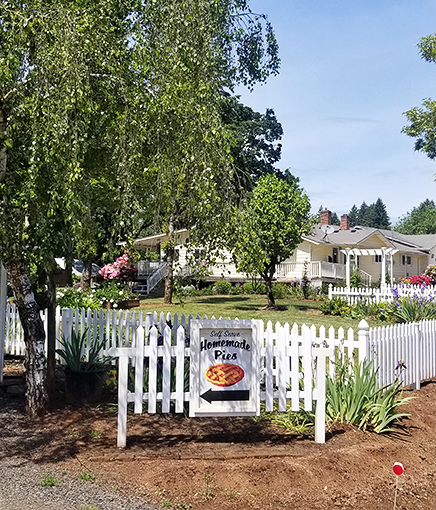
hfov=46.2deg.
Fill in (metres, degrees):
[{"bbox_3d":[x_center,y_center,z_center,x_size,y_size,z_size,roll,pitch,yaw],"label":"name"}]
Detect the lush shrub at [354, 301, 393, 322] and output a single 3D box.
[{"bbox_3d":[4.933,1.776,16.200,1.200,0.666,1.000,0,-1,0],"label":"lush shrub"}]

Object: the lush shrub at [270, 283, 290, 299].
[{"bbox_3d":[3.157,1.781,25.800,1.000,0.783,0.900,0,-1,0],"label":"lush shrub"}]

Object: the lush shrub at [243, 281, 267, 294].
[{"bbox_3d":[2.001,1.796,28.000,1.280,0.740,1.050,0,-1,0],"label":"lush shrub"}]

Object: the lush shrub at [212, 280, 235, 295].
[{"bbox_3d":[0.302,1.796,28.000,1.100,0.740,1.000,0,-1,0],"label":"lush shrub"}]

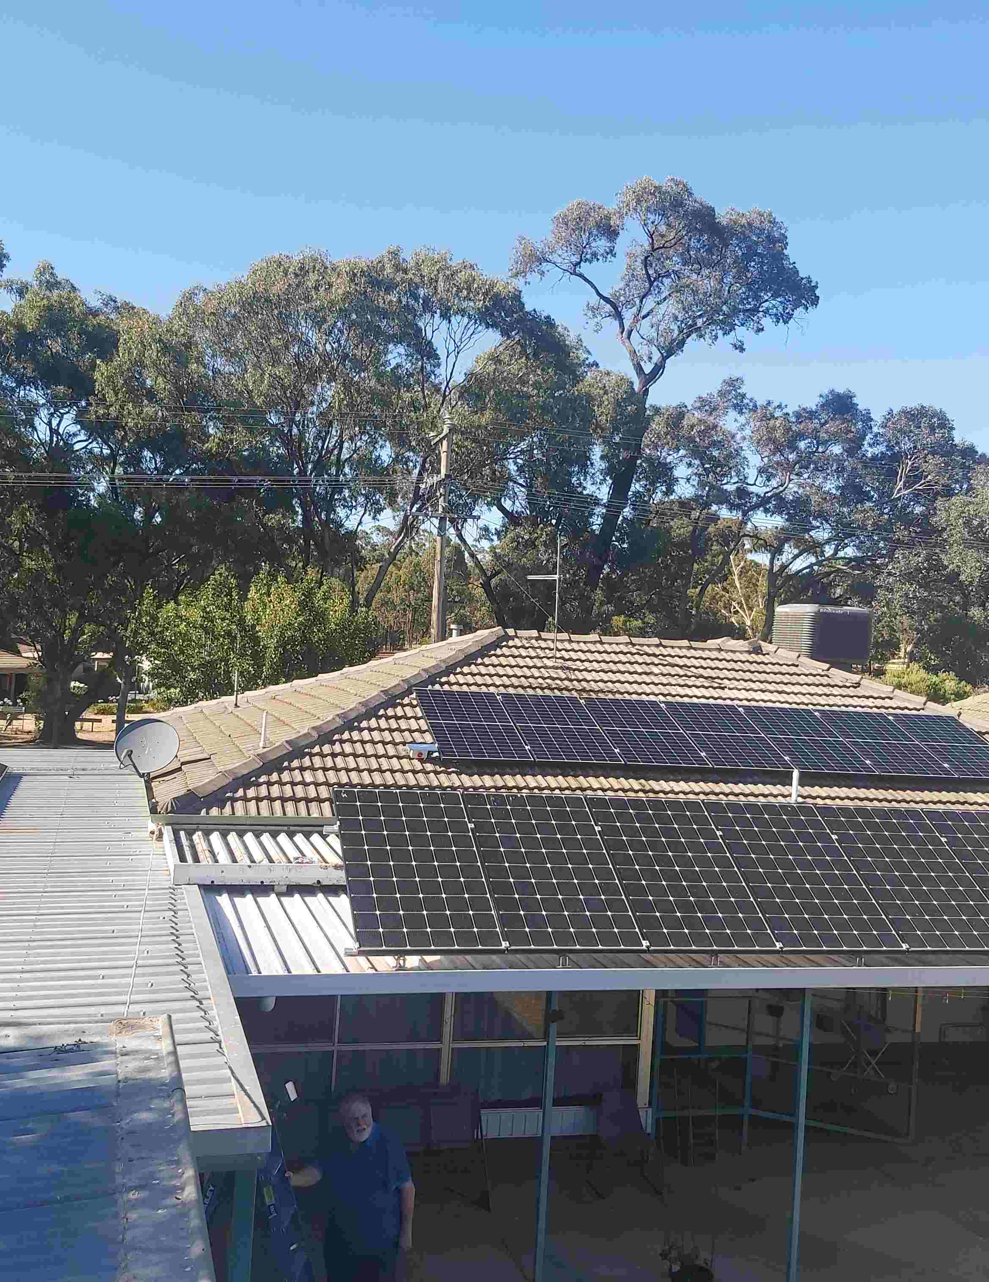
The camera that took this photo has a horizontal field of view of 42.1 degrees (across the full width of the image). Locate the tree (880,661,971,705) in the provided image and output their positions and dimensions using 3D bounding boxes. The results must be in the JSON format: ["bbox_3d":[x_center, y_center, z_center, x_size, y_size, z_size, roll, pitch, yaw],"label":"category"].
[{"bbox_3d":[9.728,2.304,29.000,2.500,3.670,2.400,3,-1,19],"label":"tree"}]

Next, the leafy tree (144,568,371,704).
[{"bbox_3d":[-6.389,1.244,35.000,6.260,6.590,5.000,4,-1,-10],"label":"leafy tree"}]

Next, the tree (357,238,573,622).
[{"bbox_3d":[-1.604,-4.633,45.875,7.800,18.950,7.800,3,-1,-2],"label":"tree"}]

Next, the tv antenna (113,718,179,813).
[{"bbox_3d":[-3.149,1.122,11.600,0.620,0.840,0.550,3,-1,7],"label":"tv antenna"}]

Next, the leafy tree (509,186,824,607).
[{"bbox_3d":[6.631,-6.282,50.000,11.960,23.540,10.500,3,-1,8],"label":"leafy tree"}]

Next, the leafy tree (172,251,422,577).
[{"bbox_3d":[-8.242,-5.737,53.000,10.250,20.740,9.500,4,-1,-9],"label":"leafy tree"}]

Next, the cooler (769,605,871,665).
[{"bbox_3d":[4.969,-0.071,19.497,1.100,0.980,1.100,3,-1,-16],"label":"cooler"}]

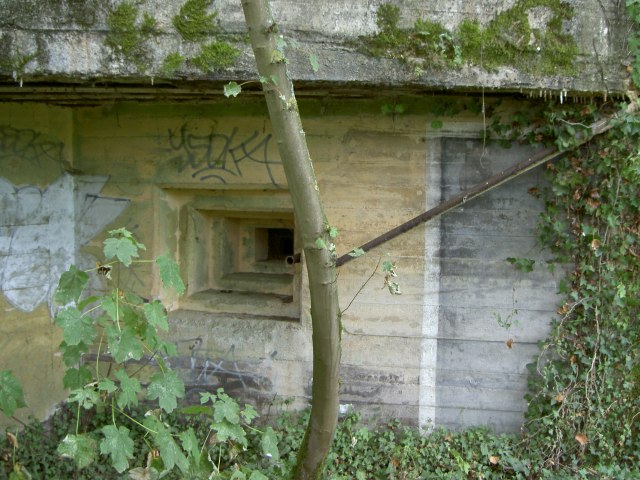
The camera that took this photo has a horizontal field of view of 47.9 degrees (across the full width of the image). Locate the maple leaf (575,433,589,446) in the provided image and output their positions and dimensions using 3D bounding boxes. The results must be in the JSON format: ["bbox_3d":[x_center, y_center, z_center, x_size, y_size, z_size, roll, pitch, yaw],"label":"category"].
[{"bbox_3d":[1.505,1.148,4.150,0.080,0.070,0.040,1,5,11],"label":"maple leaf"}]

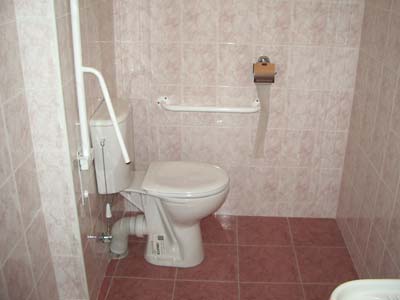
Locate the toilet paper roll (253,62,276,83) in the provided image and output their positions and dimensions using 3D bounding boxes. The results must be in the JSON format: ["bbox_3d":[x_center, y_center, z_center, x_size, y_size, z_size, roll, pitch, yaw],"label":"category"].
[{"bbox_3d":[0.363,-0.425,2.458,0.100,0.105,0.105,1,23,3],"label":"toilet paper roll"}]

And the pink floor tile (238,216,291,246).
[{"bbox_3d":[0.404,0.510,2.750,0.333,0.010,0.325,2,24,3],"label":"pink floor tile"}]

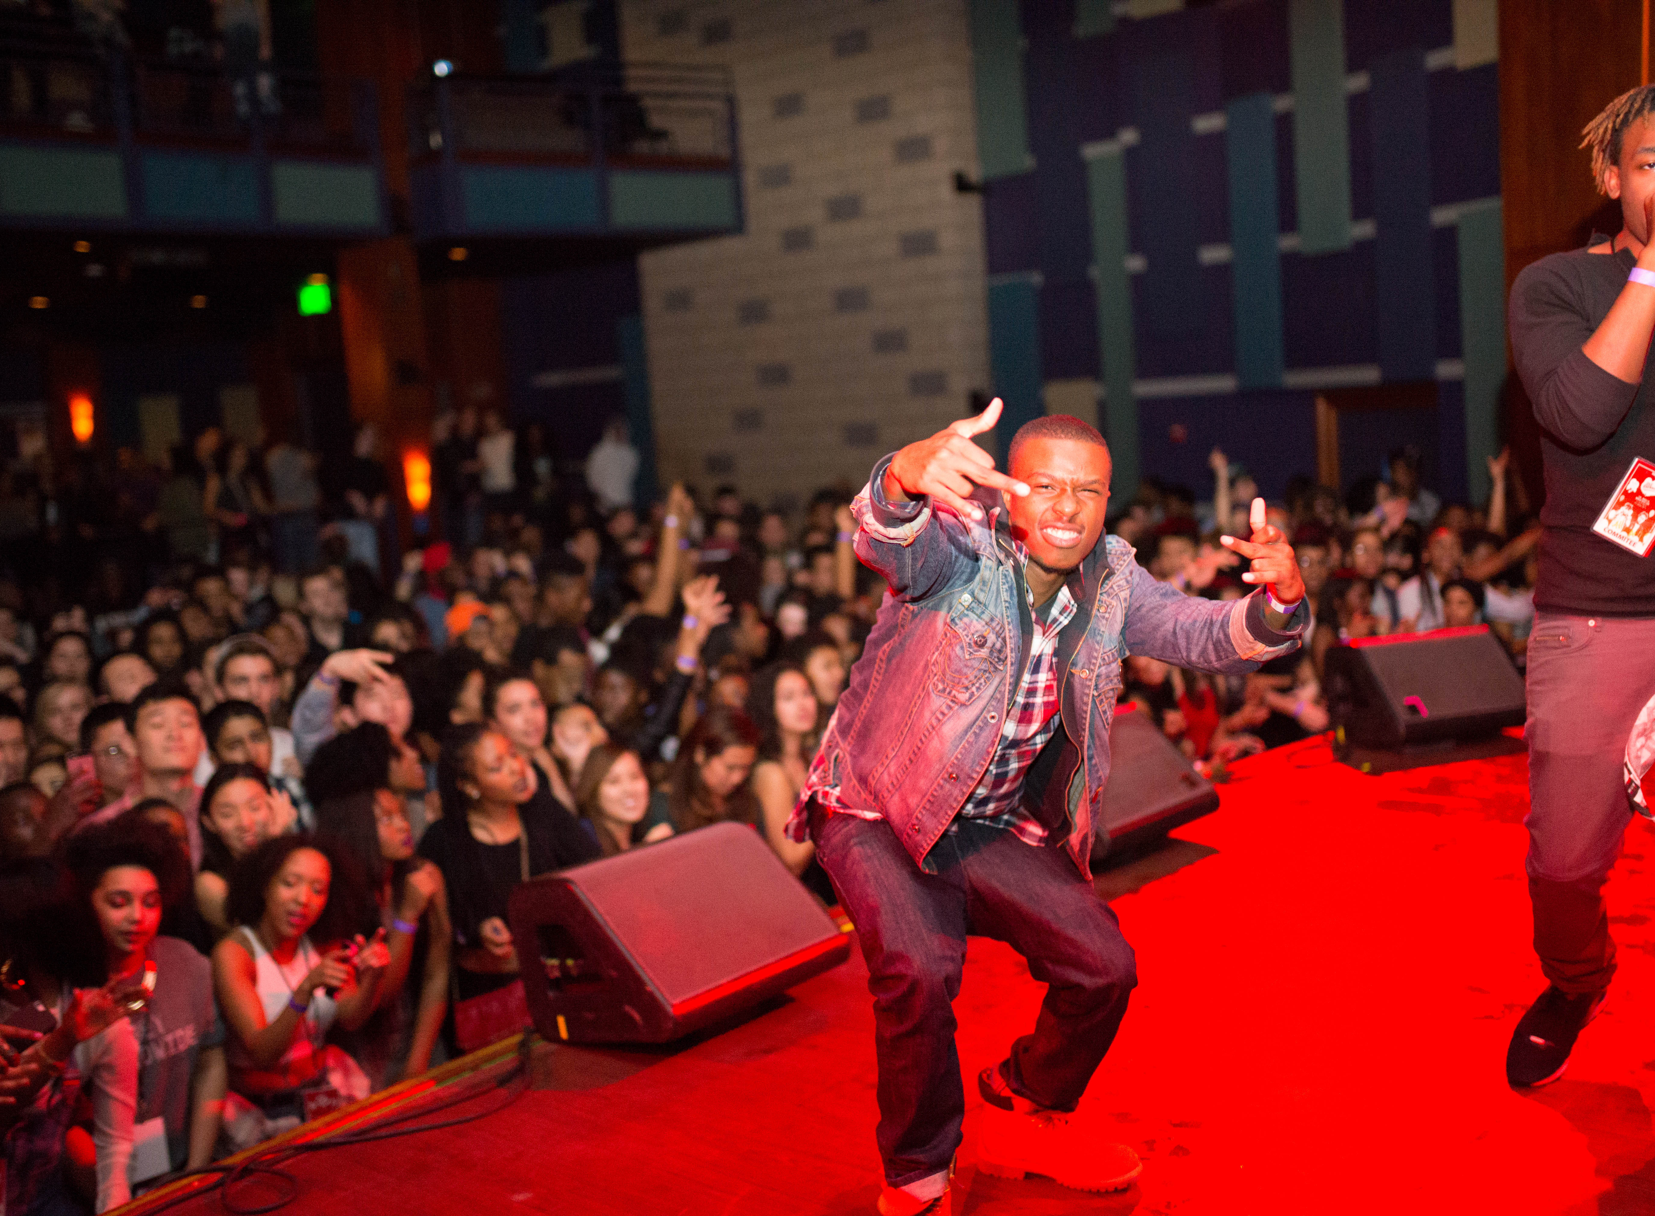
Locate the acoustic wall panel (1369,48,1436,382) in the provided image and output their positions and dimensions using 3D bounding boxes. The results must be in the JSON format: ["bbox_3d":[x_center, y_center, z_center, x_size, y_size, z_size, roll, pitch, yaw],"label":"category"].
[{"bbox_3d":[3.561,-2.451,11.053,0.060,2.020,0.440,-8,7,-28],"label":"acoustic wall panel"}]

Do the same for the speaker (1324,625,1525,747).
[{"bbox_3d":[2.226,0.270,6.481,0.645,0.350,0.430,-7,7,-24],"label":"speaker"}]

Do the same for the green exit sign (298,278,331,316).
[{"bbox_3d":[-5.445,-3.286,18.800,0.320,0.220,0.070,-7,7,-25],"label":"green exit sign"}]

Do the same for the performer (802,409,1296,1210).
[{"bbox_3d":[0.362,0.318,2.895,0.780,1.340,0.720,-7,7,-20],"label":"performer"}]

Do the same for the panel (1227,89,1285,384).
[{"bbox_3d":[2.927,-2.527,12.218,0.060,1.940,0.460,-8,7,-28],"label":"panel"}]

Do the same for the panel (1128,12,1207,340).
[{"bbox_3d":[2.461,-3.124,12.938,0.060,2.200,0.620,-8,7,-28],"label":"panel"}]

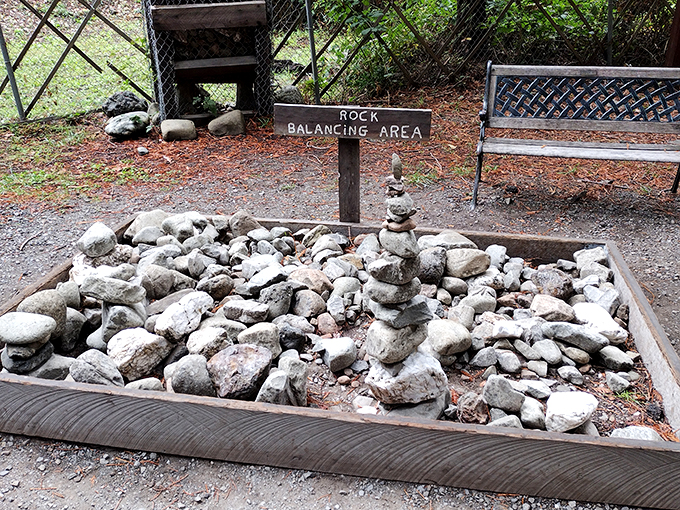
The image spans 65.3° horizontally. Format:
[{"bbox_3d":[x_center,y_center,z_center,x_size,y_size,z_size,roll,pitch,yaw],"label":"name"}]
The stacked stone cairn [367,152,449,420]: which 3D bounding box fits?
[{"bbox_3d":[0.188,0.089,1.498,0.255,0.770,0.240,3,27,11],"label":"stacked stone cairn"}]

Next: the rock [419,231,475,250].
[{"bbox_3d":[0.498,-0.053,2.444,0.266,0.111,0.133,4,27,7],"label":"rock"}]

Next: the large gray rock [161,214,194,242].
[{"bbox_3d":[-0.829,-0.136,2.723,0.170,0.130,0.150,-2,28,0],"label":"large gray rock"}]

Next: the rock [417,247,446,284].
[{"bbox_3d":[0.405,0.048,2.333,0.130,0.155,0.135,3,27,10],"label":"rock"}]

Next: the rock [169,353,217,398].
[{"bbox_3d":[-0.489,0.399,1.757,0.149,0.118,0.134,-6,26,-9],"label":"rock"}]

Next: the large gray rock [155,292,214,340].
[{"bbox_3d":[-0.565,0.218,1.916,0.235,0.145,0.150,-30,37,-20],"label":"large gray rock"}]

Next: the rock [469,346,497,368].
[{"bbox_3d":[0.468,0.337,1.743,0.088,0.064,0.073,5,28,16],"label":"rock"}]

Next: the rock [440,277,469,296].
[{"bbox_3d":[0.478,0.132,2.216,0.114,0.079,0.086,5,28,9],"label":"rock"}]

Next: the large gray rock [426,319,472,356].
[{"bbox_3d":[0.387,0.291,1.873,0.151,0.119,0.128,0,27,0],"label":"large gray rock"}]

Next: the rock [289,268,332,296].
[{"bbox_3d":[-0.130,0.121,2.336,0.190,0.110,0.140,3,28,9],"label":"rock"}]

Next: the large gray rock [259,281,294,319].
[{"bbox_3d":[-0.258,0.181,2.157,0.139,0.124,0.134,-3,26,-4],"label":"large gray rock"}]

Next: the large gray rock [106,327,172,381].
[{"bbox_3d":[-0.661,0.328,1.756,0.204,0.156,0.160,-15,29,-22],"label":"large gray rock"}]

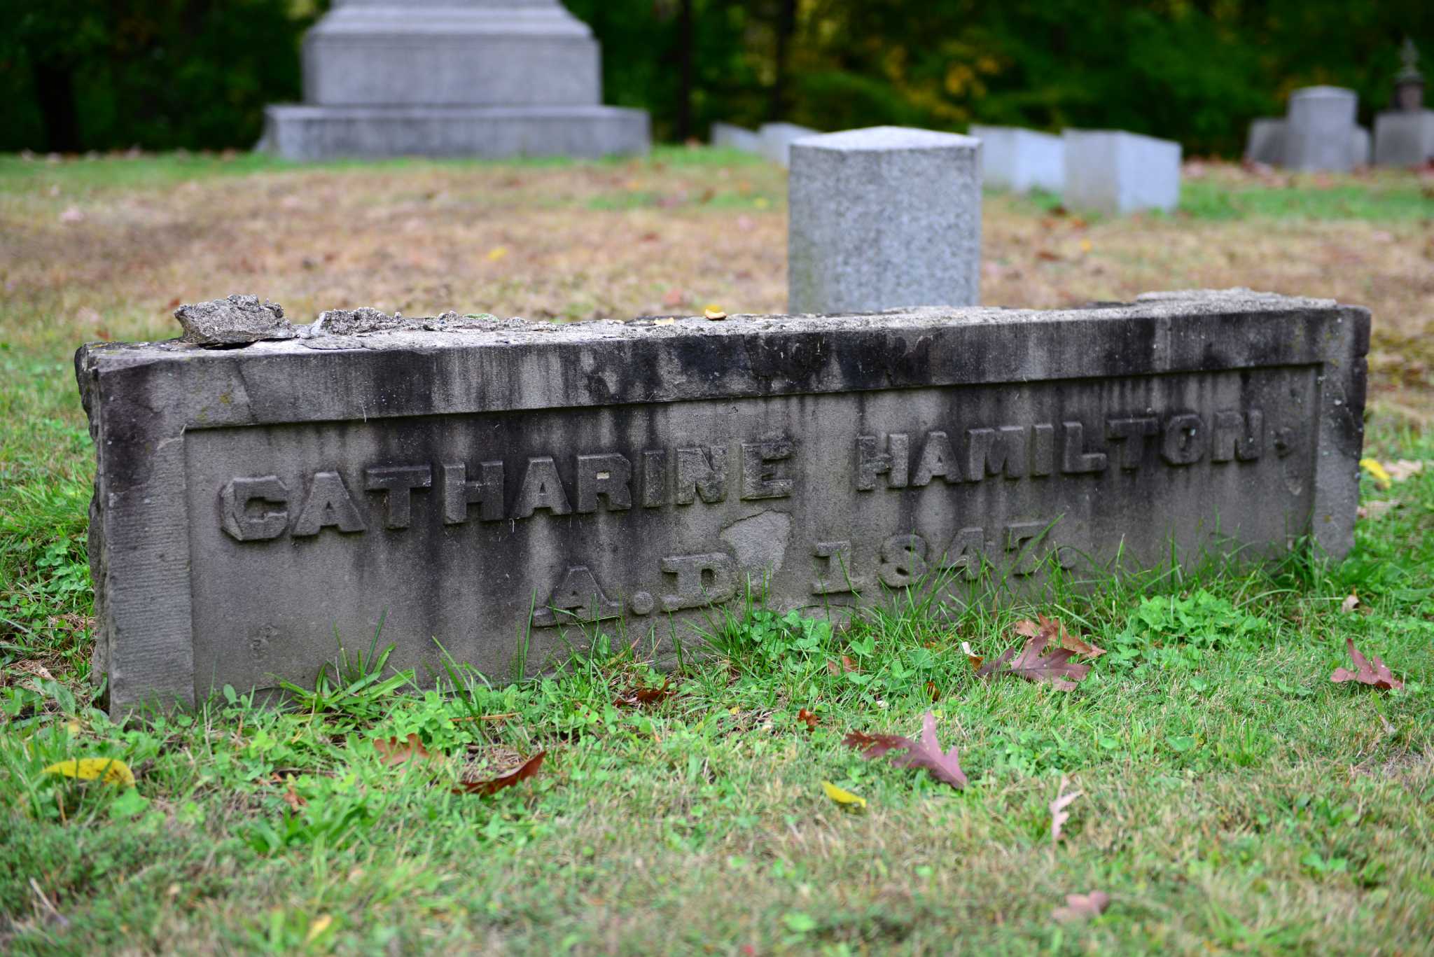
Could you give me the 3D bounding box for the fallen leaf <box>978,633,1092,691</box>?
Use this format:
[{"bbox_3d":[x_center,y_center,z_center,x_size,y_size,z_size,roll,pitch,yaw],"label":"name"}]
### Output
[{"bbox_3d":[0.359,0.207,2.249,0.118,0.035,0.085,-2,12,-10],"label":"fallen leaf"}]

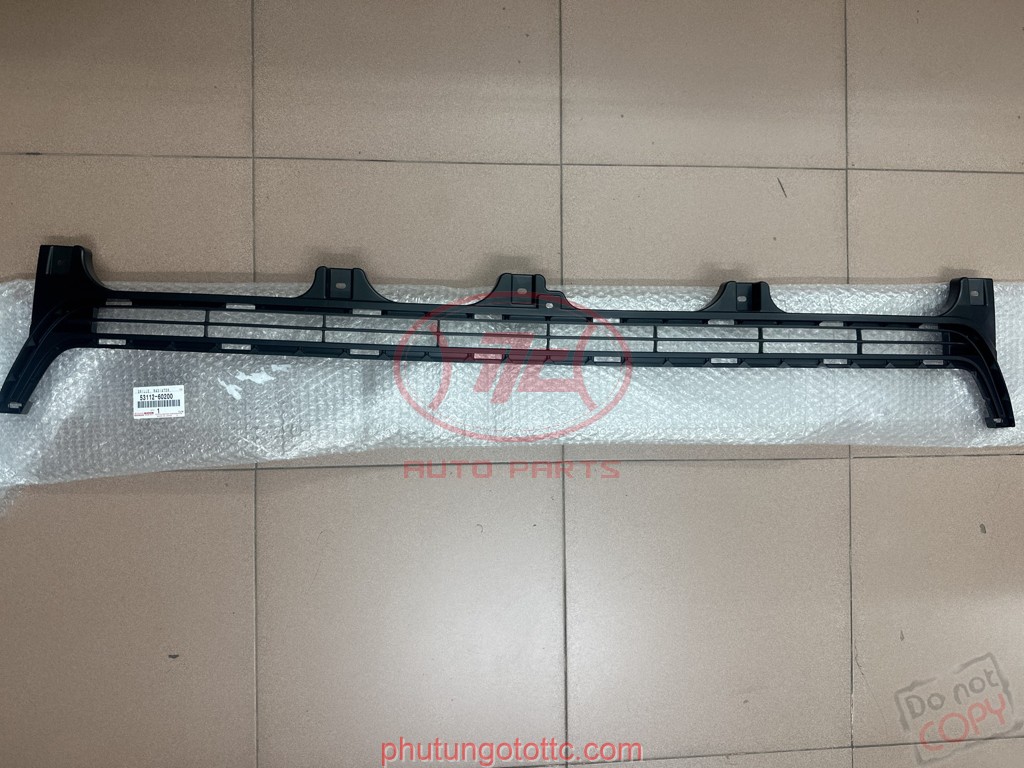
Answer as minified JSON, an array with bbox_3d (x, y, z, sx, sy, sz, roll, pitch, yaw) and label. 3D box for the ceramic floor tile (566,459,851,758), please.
[{"bbox_3d":[0.270,0.304,0.969,0.398,0.010,0.398,0,90,-5],"label":"ceramic floor tile"}]

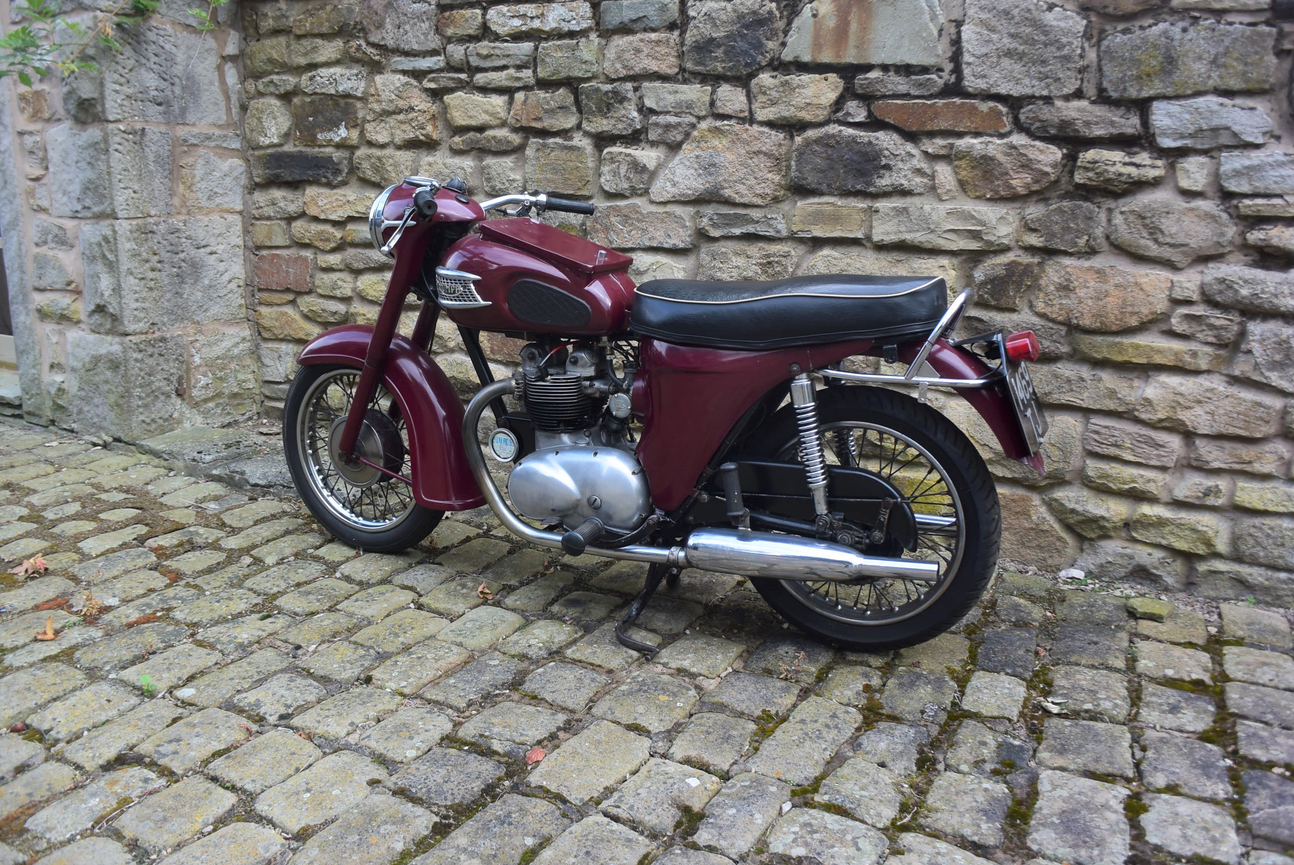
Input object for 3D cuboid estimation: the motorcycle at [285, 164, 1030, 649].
[{"bbox_3d":[-0.130,-0.085,2.332,2.019,1.024,0.700,7,15,25],"label":"motorcycle"}]

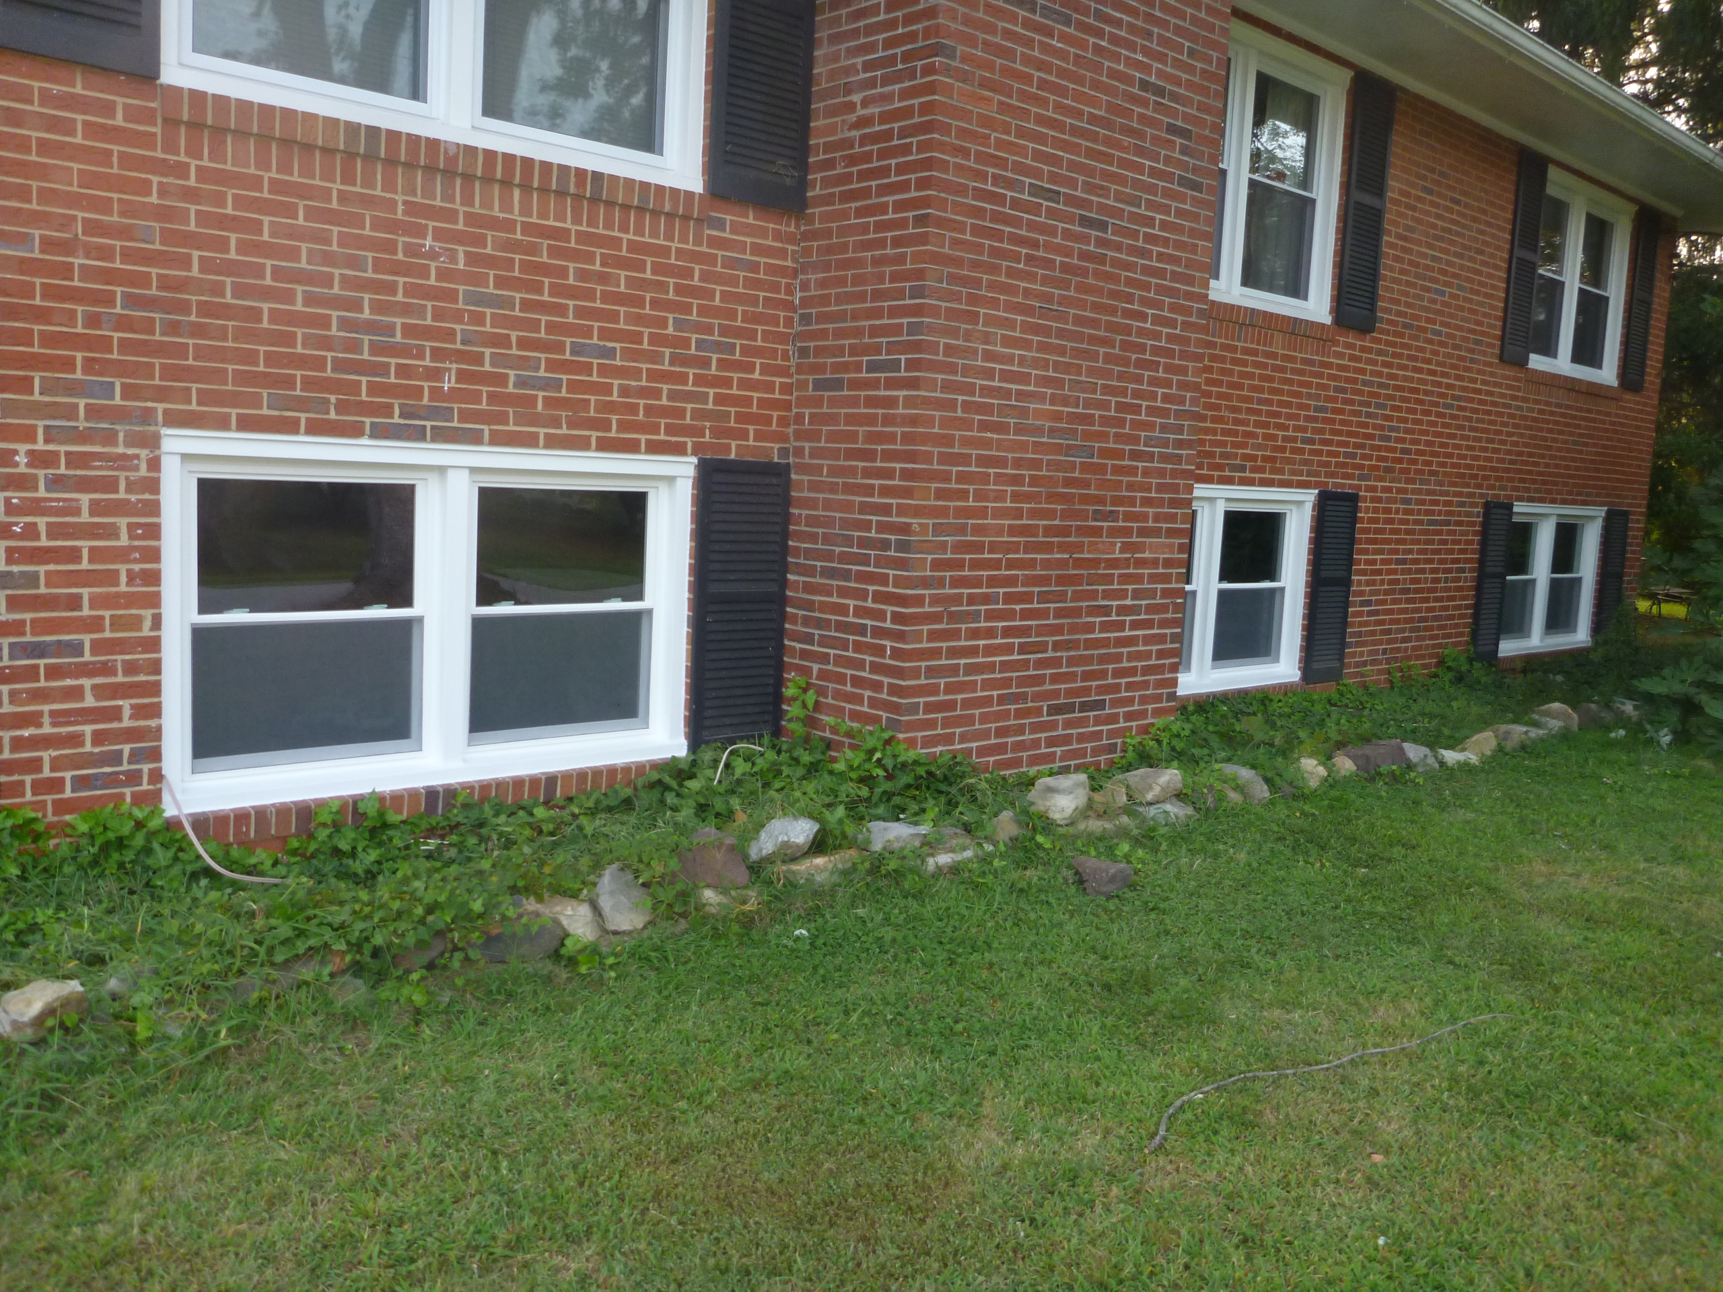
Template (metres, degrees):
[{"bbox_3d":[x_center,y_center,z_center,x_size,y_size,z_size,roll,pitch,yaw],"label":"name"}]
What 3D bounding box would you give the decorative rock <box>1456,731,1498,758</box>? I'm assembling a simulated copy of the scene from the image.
[{"bbox_3d":[3.435,0.549,7.773,0.213,0.140,0.160,-4,9,-42],"label":"decorative rock"}]

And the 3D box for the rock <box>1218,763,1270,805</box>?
[{"bbox_3d":[1.737,0.627,6.335,0.260,0.160,0.180,-4,9,-42],"label":"rock"}]

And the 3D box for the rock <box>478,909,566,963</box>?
[{"bbox_3d":[-0.966,0.825,3.948,0.250,0.125,0.180,-4,9,-42],"label":"rock"}]

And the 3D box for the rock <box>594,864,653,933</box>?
[{"bbox_3d":[-0.724,0.767,4.237,0.175,0.190,0.140,-4,9,-42],"label":"rock"}]

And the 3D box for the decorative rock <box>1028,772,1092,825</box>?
[{"bbox_3d":[0.800,0.612,5.633,0.247,0.181,0.173,-4,9,-42],"label":"decorative rock"}]

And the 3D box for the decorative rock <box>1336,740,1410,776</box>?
[{"bbox_3d":[2.653,0.586,7.216,0.470,0.150,0.235,-4,9,-42],"label":"decorative rock"}]

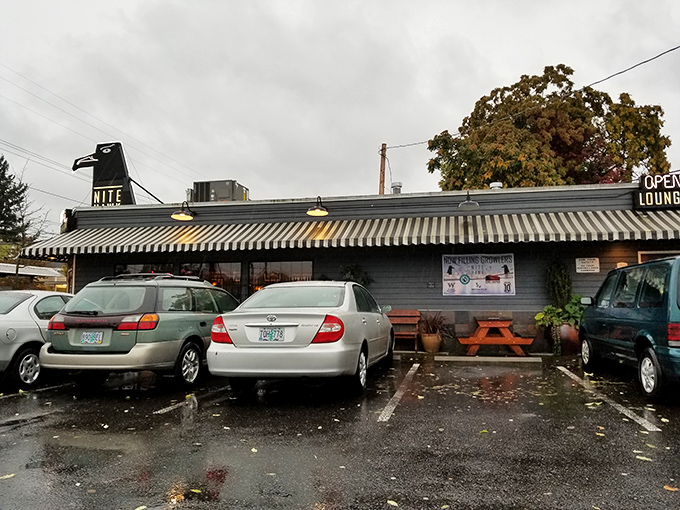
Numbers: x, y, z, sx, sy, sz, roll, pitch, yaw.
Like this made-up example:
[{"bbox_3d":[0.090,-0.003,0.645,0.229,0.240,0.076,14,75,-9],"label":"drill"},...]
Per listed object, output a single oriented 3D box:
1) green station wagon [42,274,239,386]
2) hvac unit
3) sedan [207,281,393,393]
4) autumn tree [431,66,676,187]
[{"bbox_3d":[-2.452,1.167,8.422,1.770,1.570,4.720,-1,-6,14],"label":"green station wagon"},{"bbox_3d":[-3.846,-1.738,16.625,1.328,1.000,1.288,-1,-6,13],"label":"hvac unit"},{"bbox_3d":[-0.206,1.169,7.979,1.820,1.490,4.800,-1,-6,13],"label":"sedan"},{"bbox_3d":[9.916,-2.829,23.890,11.463,12.587,10.890,0,-6,0],"label":"autumn tree"}]

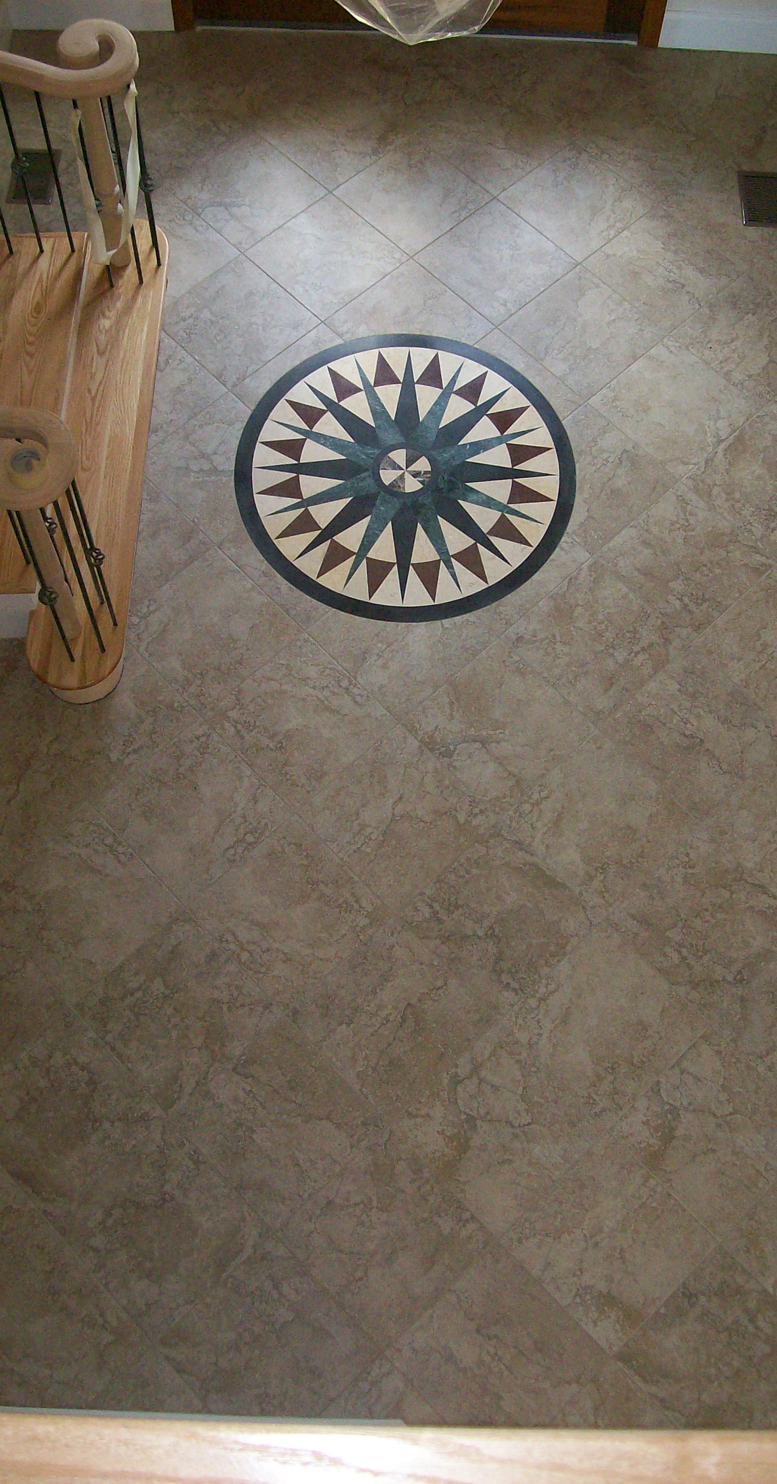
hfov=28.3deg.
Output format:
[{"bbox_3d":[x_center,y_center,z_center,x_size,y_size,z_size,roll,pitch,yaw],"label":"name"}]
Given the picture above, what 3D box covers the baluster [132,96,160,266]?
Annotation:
[{"bbox_3d":[-0.818,-1.896,5.190,0.045,0.880,0.045,2,66,0],"label":"baluster"}]

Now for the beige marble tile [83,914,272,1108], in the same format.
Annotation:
[{"bbox_3d":[-0.639,0.810,4.663,0.457,0.012,0.457,-41,73,-17],"label":"beige marble tile"}]

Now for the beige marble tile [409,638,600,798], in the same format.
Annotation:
[{"bbox_3d":[0.364,-0.049,5.117,0.459,0.012,0.459,-41,73,-17],"label":"beige marble tile"}]

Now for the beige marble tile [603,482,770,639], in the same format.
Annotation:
[{"bbox_3d":[1.032,-0.626,5.380,0.459,0.012,0.459,-41,73,-17],"label":"beige marble tile"}]

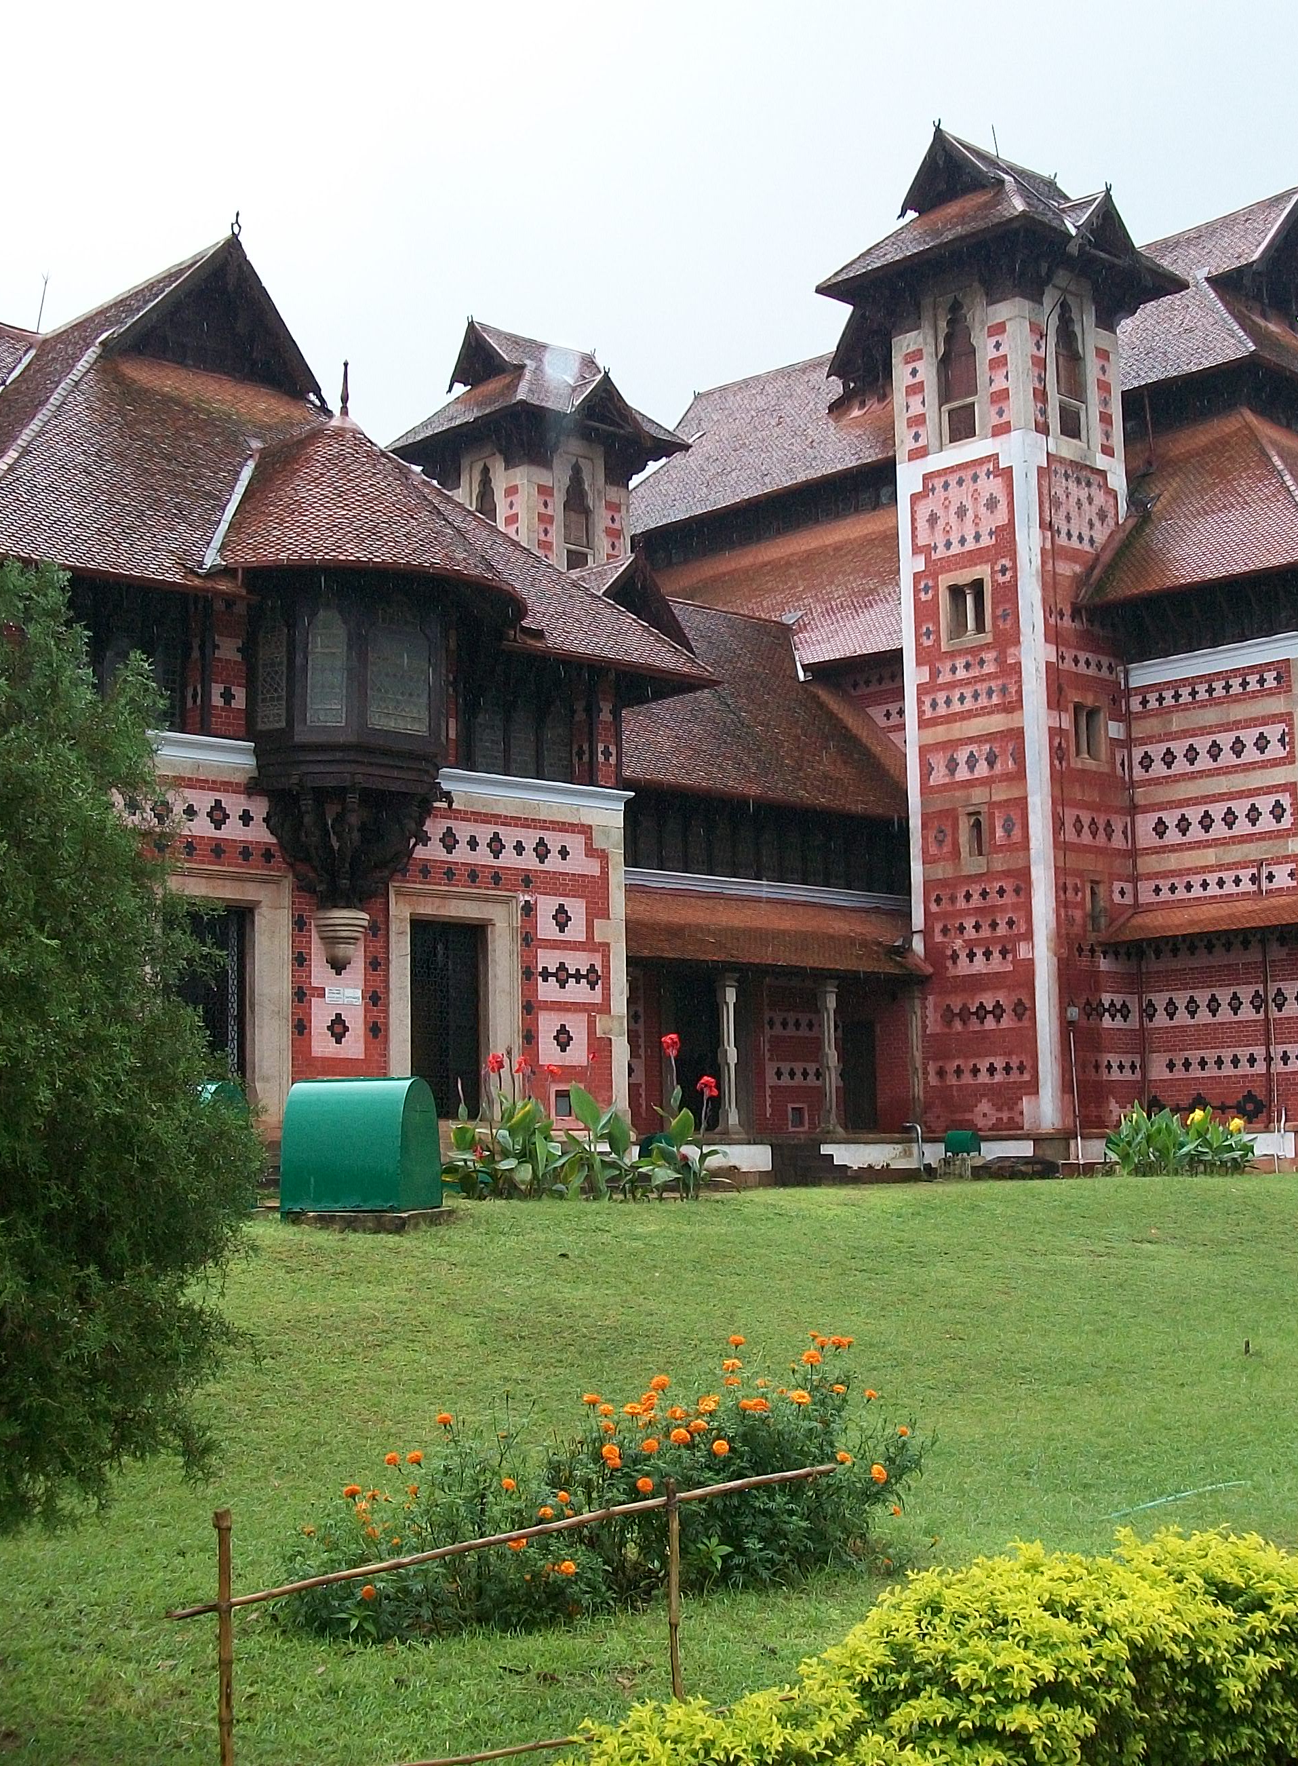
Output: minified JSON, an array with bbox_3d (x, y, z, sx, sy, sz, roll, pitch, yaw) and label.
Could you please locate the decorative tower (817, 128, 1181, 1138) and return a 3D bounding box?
[{"bbox_3d":[6.560,-4.372,38.576,4.800,18.050,4.700,5,-9,-43],"label":"decorative tower"}]

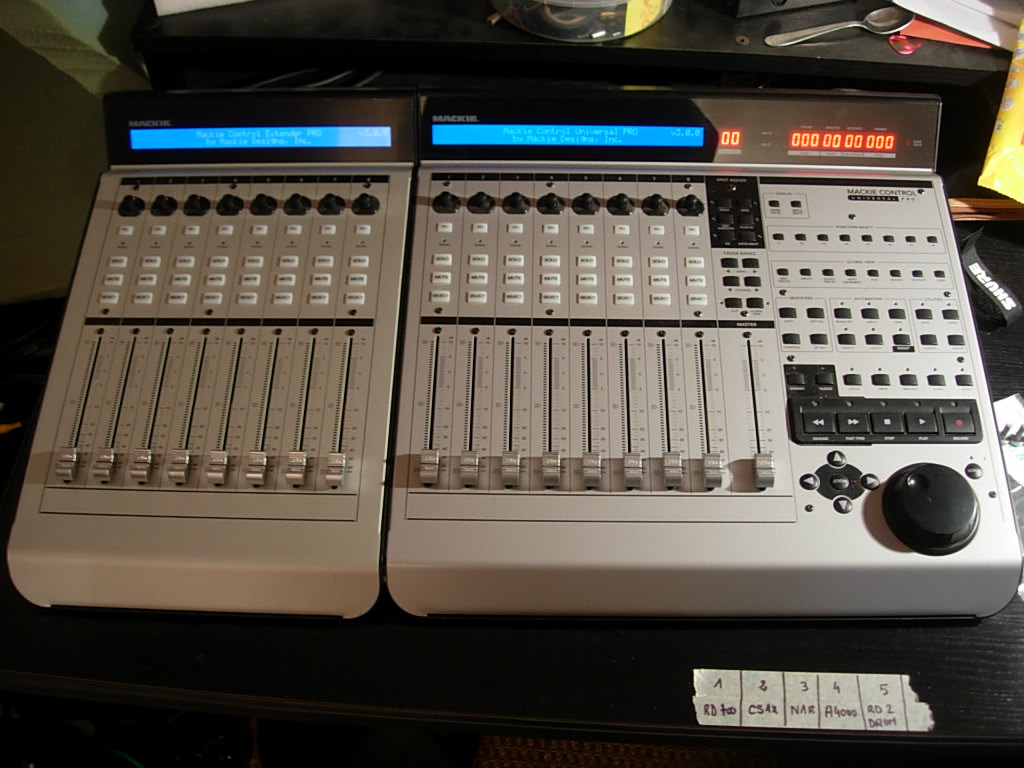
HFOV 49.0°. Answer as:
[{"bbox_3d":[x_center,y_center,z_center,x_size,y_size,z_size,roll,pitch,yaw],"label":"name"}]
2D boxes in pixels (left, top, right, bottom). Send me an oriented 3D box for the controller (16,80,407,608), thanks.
[{"bbox_3d":[-0.214,-0.039,0.823,0.264,0.110,0.411,1,56,2],"label":"controller"}]

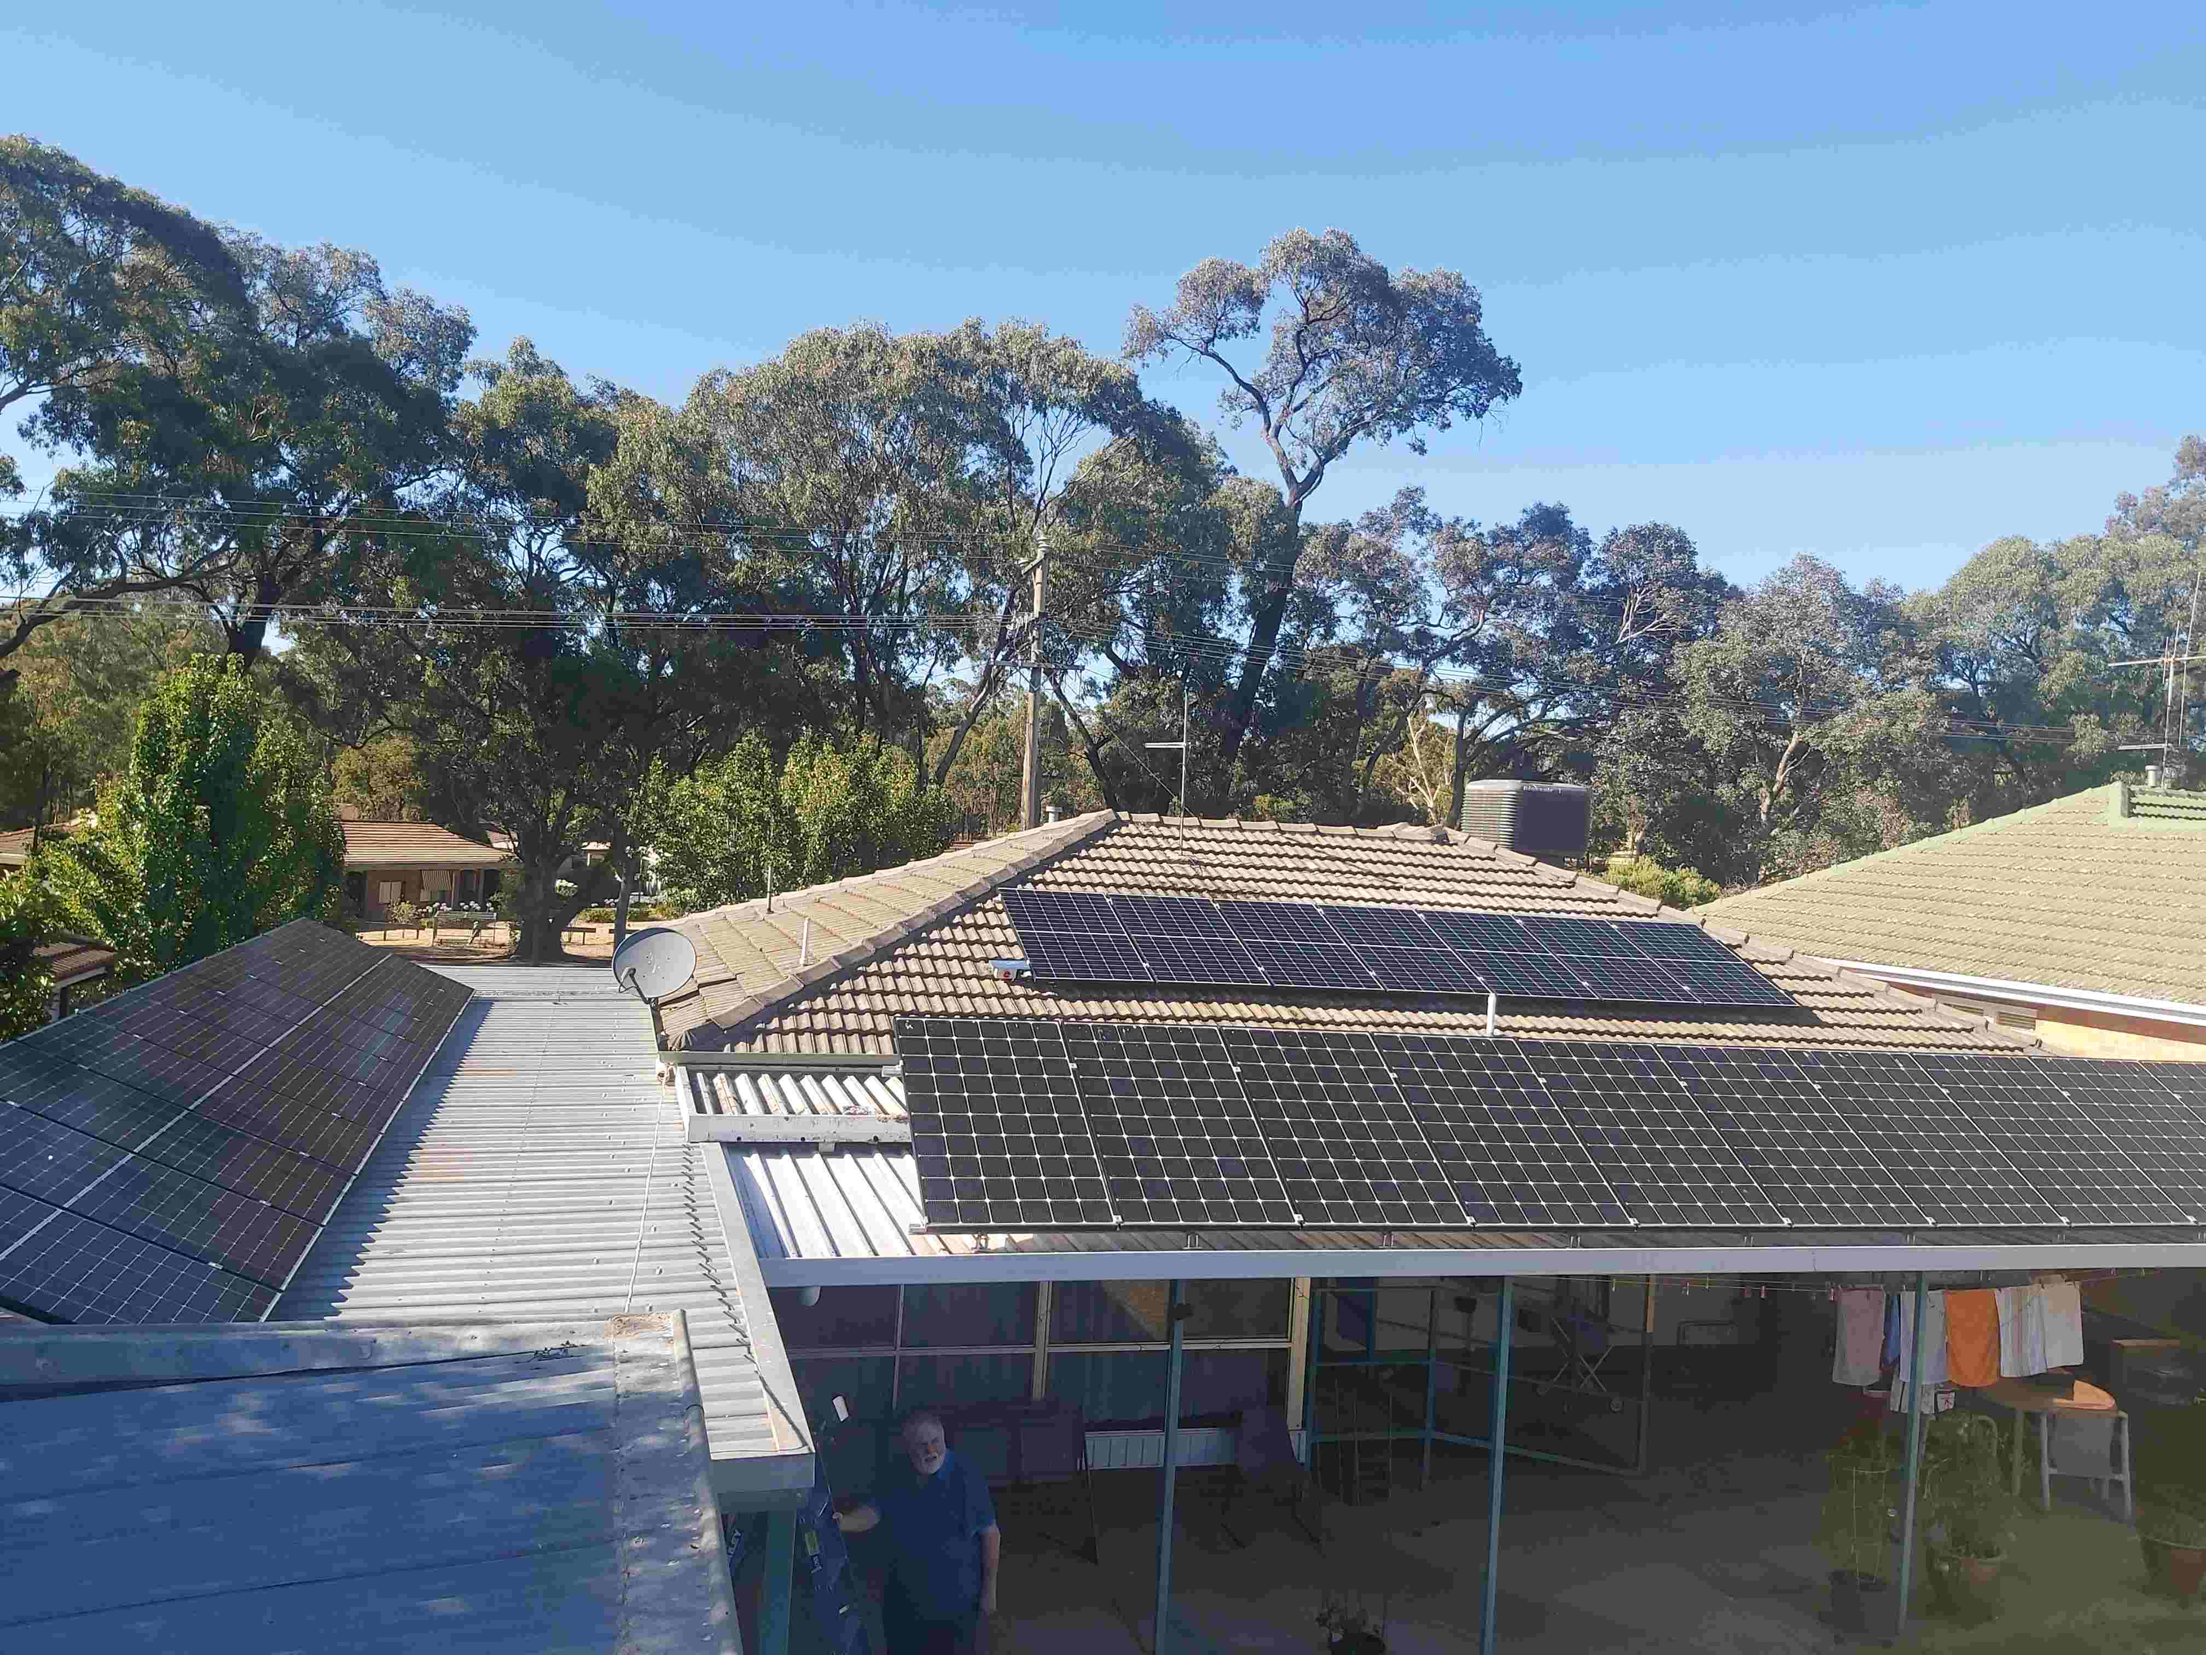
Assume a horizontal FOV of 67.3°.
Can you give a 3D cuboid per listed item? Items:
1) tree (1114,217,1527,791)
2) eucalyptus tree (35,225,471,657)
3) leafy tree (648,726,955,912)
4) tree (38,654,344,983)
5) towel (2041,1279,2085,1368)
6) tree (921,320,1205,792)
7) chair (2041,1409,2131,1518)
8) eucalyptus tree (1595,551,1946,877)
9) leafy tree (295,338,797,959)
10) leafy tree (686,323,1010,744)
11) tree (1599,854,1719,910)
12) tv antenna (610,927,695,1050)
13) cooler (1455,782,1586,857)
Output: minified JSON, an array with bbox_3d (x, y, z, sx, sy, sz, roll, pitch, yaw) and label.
[{"bbox_3d":[6.631,-6.282,50.000,11.960,23.540,10.500,3,-1,8],"label":"tree"},{"bbox_3d":[-22.165,-5.669,41.877,10.500,18.620,10.000,4,-1,-28],"label":"eucalyptus tree"},{"bbox_3d":[-6.389,1.244,35.000,6.260,6.590,5.000,4,-1,-10],"label":"leafy tree"},{"bbox_3d":[-13.898,0.634,24.957,4.200,6.510,4.100,4,-1,-29],"label":"tree"},{"bbox_3d":[6.208,3.204,10.715,0.310,0.550,0.060,3,-1,-16],"label":"towel"},{"bbox_3d":[-1.604,-4.633,45.875,7.800,18.950,7.800,3,-1,-2],"label":"tree"},{"bbox_3d":[7.051,4.499,11.961,0.560,0.780,0.550,3,-1,9],"label":"chair"},{"bbox_3d":[20.205,-0.933,50.000,10.820,14.490,10.000,3,-1,22],"label":"eucalyptus tree"},{"bbox_3d":[-16.151,-4.995,48.000,14.980,18.180,13.500,4,-1,-19],"label":"leafy tree"},{"bbox_3d":[-8.242,-5.737,53.000,10.250,20.740,9.500,4,-1,-9],"label":"leafy tree"},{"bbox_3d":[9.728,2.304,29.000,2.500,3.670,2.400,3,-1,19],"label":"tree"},{"bbox_3d":[-3.149,1.122,11.600,0.620,0.840,0.550,3,-1,7],"label":"tv antenna"},{"bbox_3d":[4.969,-0.071,19.497,1.100,0.980,1.100,3,-1,-16],"label":"cooler"}]

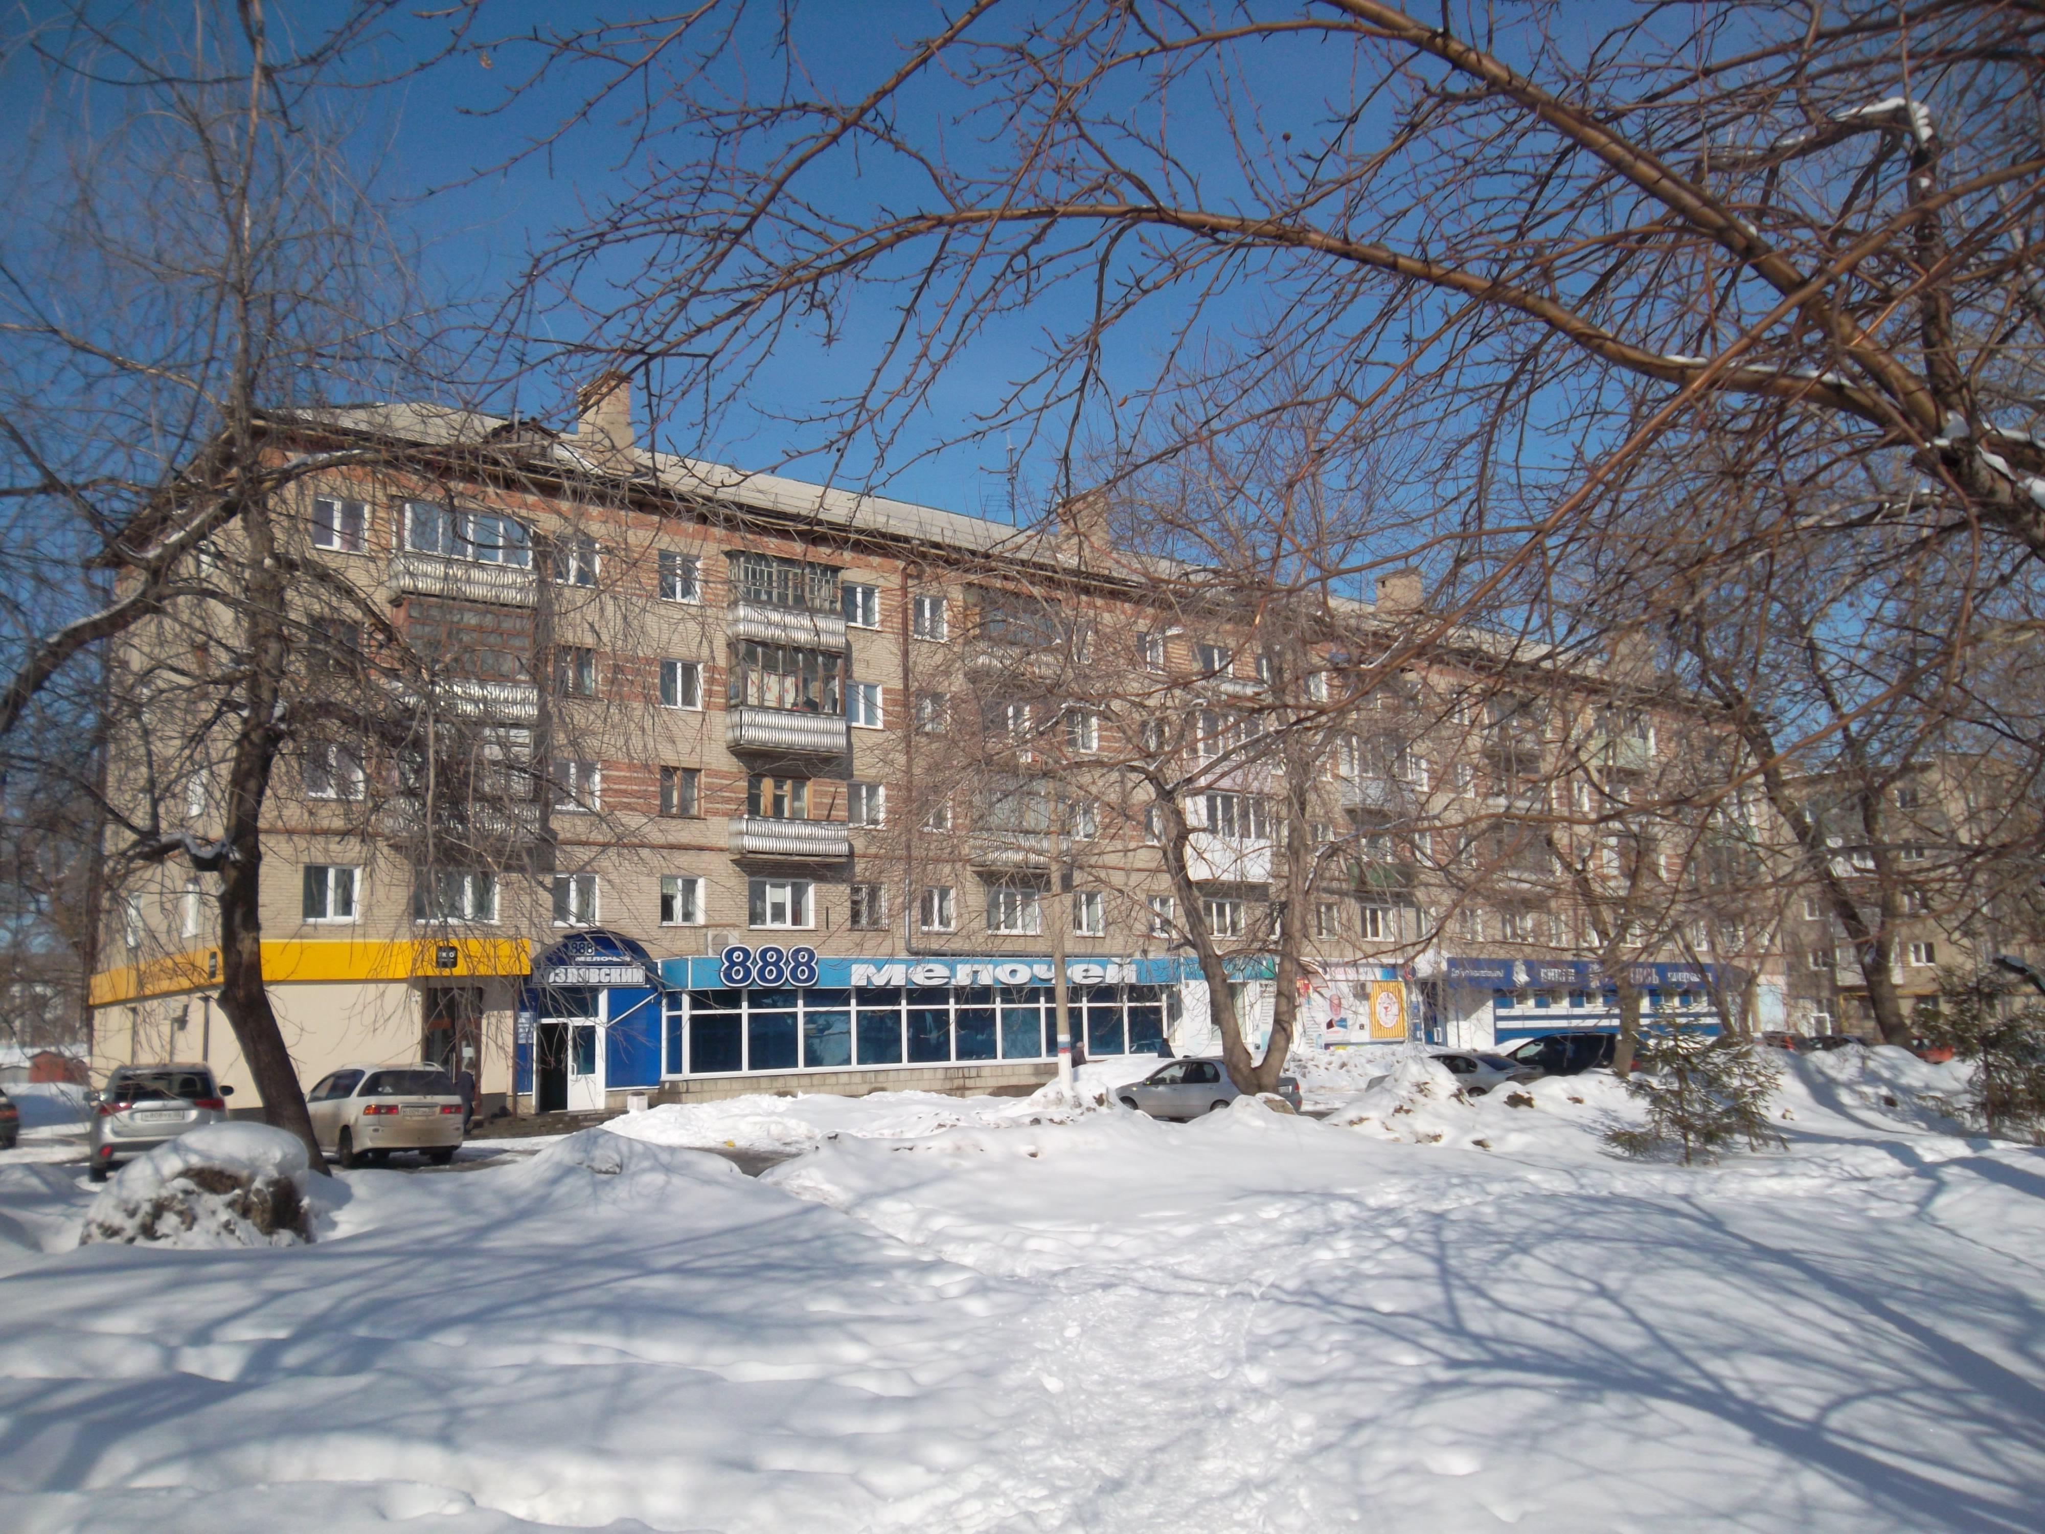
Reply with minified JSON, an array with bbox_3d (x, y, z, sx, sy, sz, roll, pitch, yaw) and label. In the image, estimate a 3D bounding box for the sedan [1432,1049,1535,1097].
[{"bbox_3d":[10.479,7.737,39.039,1.700,1.440,4.420,7,-13,-41],"label":"sedan"}]

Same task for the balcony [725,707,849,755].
[{"bbox_3d":[-6.024,-0.812,40.941,3.050,1.140,0.800,5,-13,-37],"label":"balcony"}]

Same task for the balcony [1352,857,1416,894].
[{"bbox_3d":[12.665,3.873,56.508,3.200,1.020,0.820,6,-12,-38],"label":"balcony"}]

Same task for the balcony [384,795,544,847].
[{"bbox_3d":[-12.712,1.267,36.289,3.220,0.970,0.820,6,-12,-38],"label":"balcony"}]

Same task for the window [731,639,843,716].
[{"bbox_3d":[-6.235,-2.209,42.263,2.990,1.670,0.850,6,-12,-37],"label":"window"}]

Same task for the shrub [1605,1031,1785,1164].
[{"bbox_3d":[6.865,3.388,16.300,1.800,1.380,1.750,6,-12,-38],"label":"shrub"}]

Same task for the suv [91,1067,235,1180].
[{"bbox_3d":[-13.219,5.386,24.449,1.810,1.680,4.680,4,-11,-29],"label":"suv"}]

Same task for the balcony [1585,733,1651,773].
[{"bbox_3d":[24.789,-0.428,66.399,3.100,1.300,0.900,6,-12,-37],"label":"balcony"}]

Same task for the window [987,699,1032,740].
[{"bbox_3d":[-0.418,-1.318,47.353,1.701,1.225,0.150,6,-12,-37],"label":"window"}]

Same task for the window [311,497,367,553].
[{"bbox_3d":[-15.119,-5.375,35.363,1.160,1.250,0.160,5,-13,-37],"label":"window"}]

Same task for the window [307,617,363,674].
[{"bbox_3d":[-14.989,-2.676,34.883,1.140,1.260,0.160,5,-13,-37],"label":"window"}]

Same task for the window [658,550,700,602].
[{"bbox_3d":[-8.874,-4.857,41.223,1.180,1.320,0.160,6,-12,-38],"label":"window"}]

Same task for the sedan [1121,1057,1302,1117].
[{"bbox_3d":[3.848,6.968,34.088,1.690,1.460,4.350,7,-13,-41],"label":"sedan"}]

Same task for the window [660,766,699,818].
[{"bbox_3d":[-8.685,0.663,40.330,1.150,1.270,0.160,6,-12,-38],"label":"window"}]

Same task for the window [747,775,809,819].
[{"bbox_3d":[-6.411,0.925,42.162,1.961,1.270,0.150,6,-12,-37],"label":"window"}]

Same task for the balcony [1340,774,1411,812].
[{"bbox_3d":[12.126,0.963,54.677,2.850,1.140,0.800,5,-13,-37],"label":"balcony"}]

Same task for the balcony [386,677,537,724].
[{"bbox_3d":[-12.833,-1.527,36.721,3.180,0.970,0.820,6,-12,-38],"label":"balcony"}]

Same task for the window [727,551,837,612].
[{"bbox_3d":[-6.323,-4.715,42.699,2.990,1.260,0.850,6,-12,-37],"label":"window"}]

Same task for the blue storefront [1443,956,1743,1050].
[{"bbox_3d":[21.081,8.924,59.413,17.400,3.500,1.600,5,-13,-37],"label":"blue storefront"}]

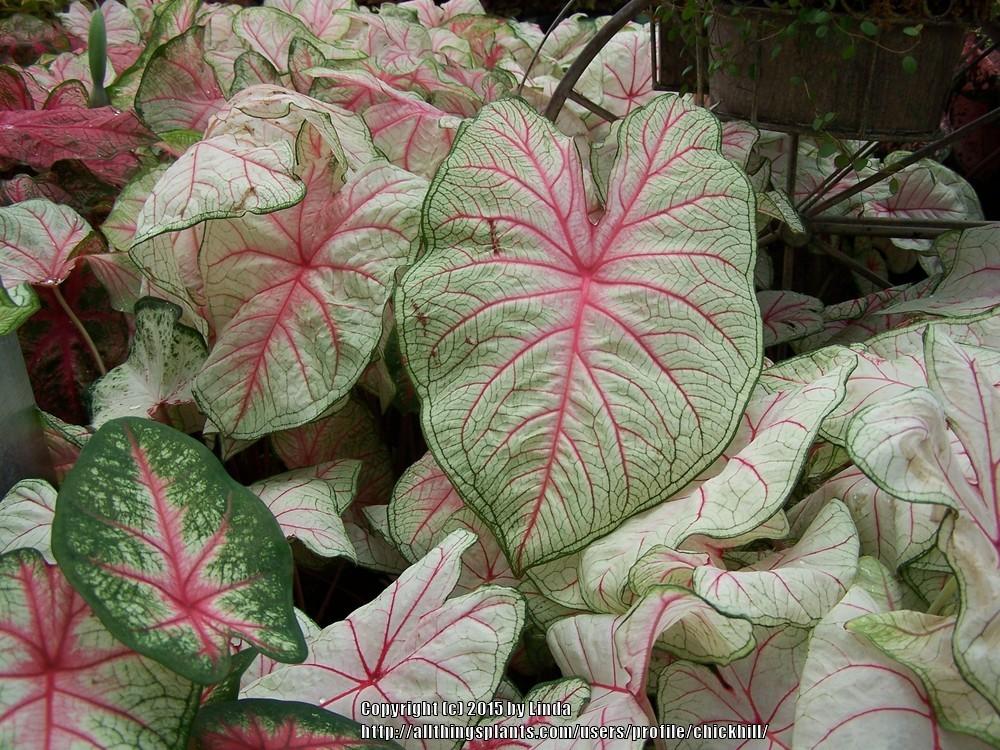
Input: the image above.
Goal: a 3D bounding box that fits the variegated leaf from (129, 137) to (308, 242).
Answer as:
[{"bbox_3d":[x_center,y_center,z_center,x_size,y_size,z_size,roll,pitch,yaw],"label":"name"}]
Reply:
[{"bbox_3d":[-0.221,-0.144,0.860,0.130,0.070,0.080,2,22,5],"label":"variegated leaf"}]

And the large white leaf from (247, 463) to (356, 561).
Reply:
[{"bbox_3d":[-0.148,0.100,0.800,0.085,0.055,0.070,18,28,38],"label":"large white leaf"}]

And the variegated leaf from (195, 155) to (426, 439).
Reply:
[{"bbox_3d":[-0.149,-0.065,0.870,0.175,0.215,0.080,6,-18,5],"label":"variegated leaf"}]

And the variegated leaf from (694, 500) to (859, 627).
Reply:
[{"bbox_3d":[0.169,0.116,0.670,0.095,0.060,0.065,-2,22,-5],"label":"variegated leaf"}]

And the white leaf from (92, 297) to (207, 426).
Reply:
[{"bbox_3d":[-0.288,-0.007,0.900,0.095,0.105,0.060,2,-6,6],"label":"white leaf"}]

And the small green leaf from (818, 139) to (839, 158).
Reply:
[{"bbox_3d":[0.353,-0.243,1.180,0.020,0.021,0.008,0,12,0],"label":"small green leaf"}]

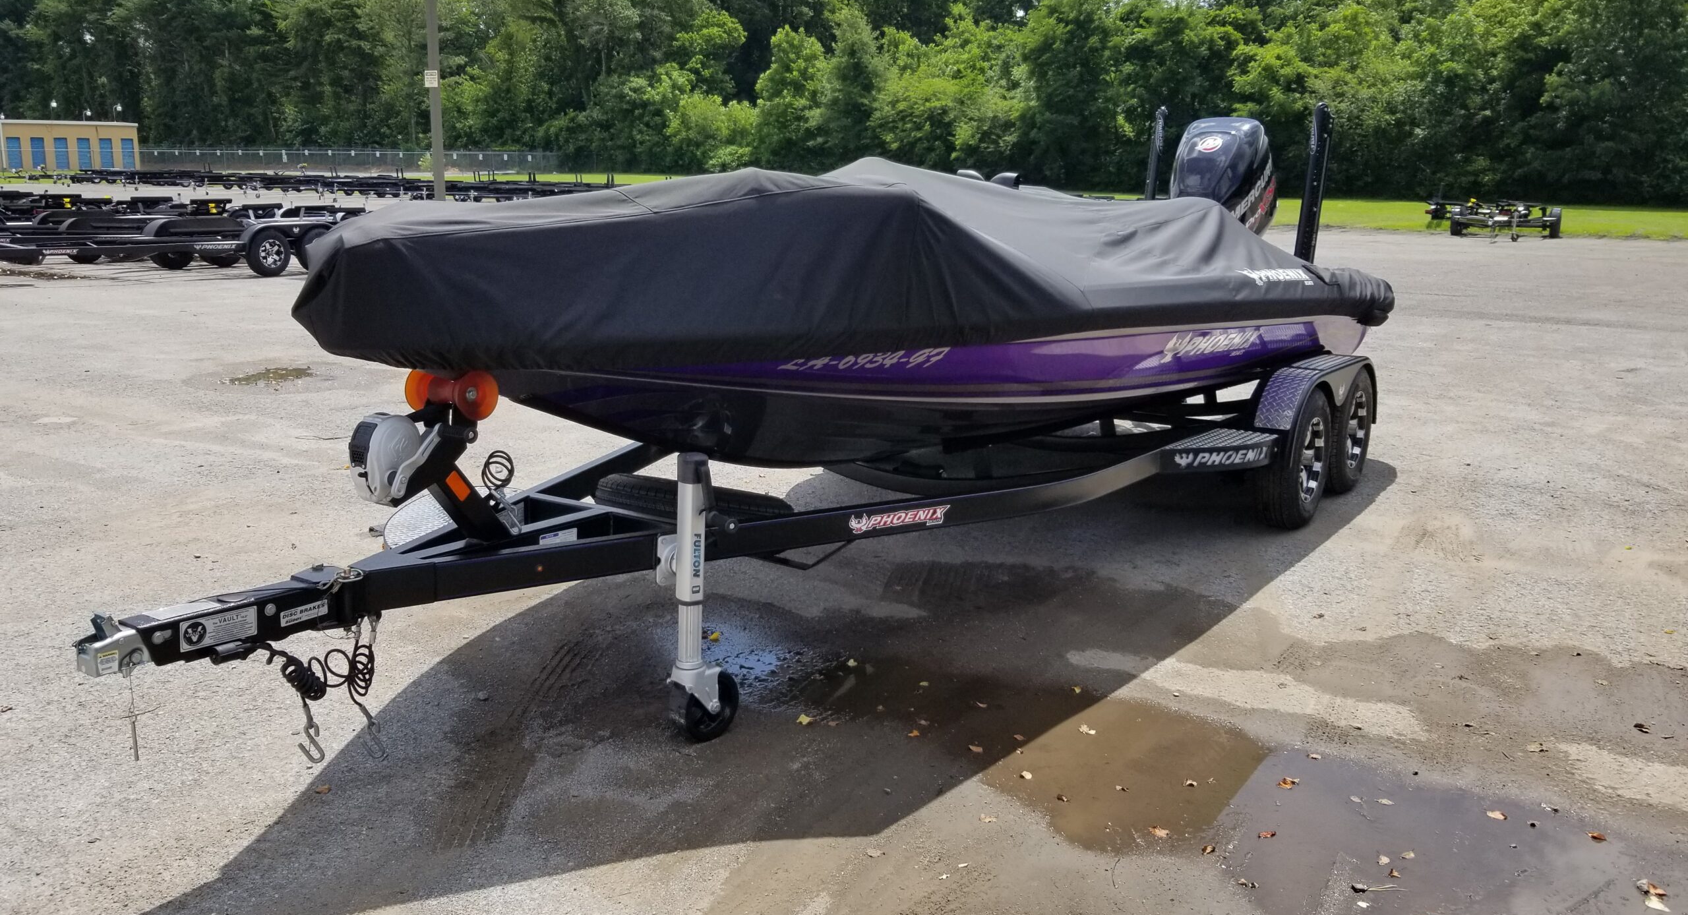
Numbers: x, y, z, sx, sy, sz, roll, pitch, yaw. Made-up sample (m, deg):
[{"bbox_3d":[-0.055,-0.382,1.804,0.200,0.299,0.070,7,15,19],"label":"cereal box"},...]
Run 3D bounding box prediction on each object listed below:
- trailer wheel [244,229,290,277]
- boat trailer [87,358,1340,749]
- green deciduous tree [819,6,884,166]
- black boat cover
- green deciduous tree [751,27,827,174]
[{"bbox_3d":[-8.379,-2.971,18.418,0.230,0.700,0.700,10,15,33],"label":"trailer wheel"},{"bbox_3d":[0.423,-0.127,5.454,2.460,1.120,7.020,10,15,33],"label":"boat trailer"},{"bbox_3d":[0.436,-22.308,78.118,4.219,10.330,4.008,1,13,0],"label":"green deciduous tree"},{"bbox_3d":[0.561,-0.853,5.477,2.420,0.830,6.400,10,15,33],"label":"black boat cover"},{"bbox_3d":[-3.413,-21.784,78.073,4.625,9.164,4.393,0,13,-3],"label":"green deciduous tree"}]

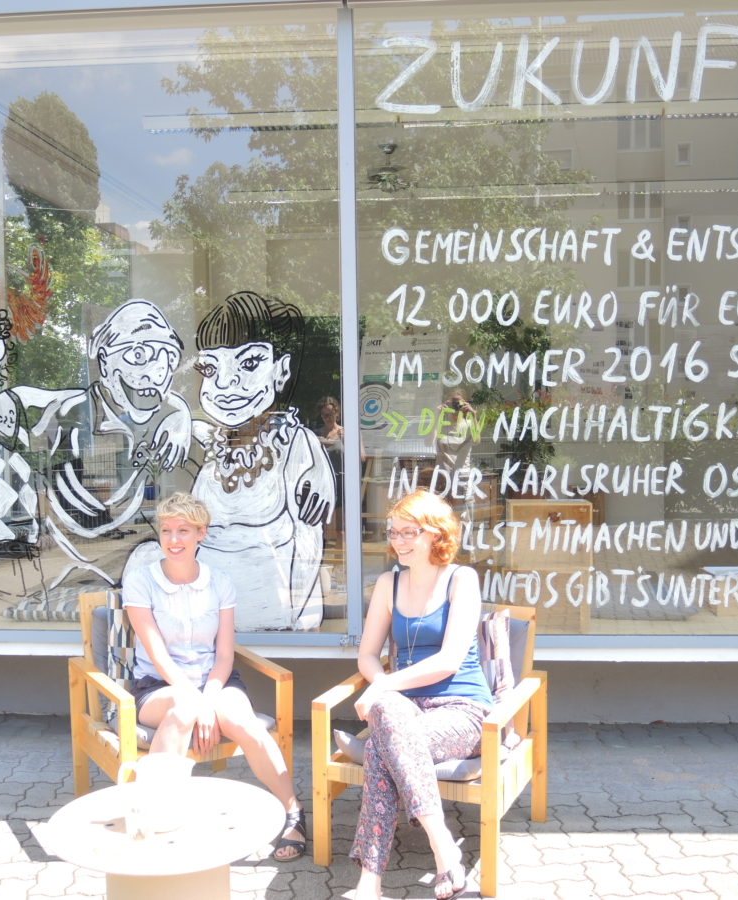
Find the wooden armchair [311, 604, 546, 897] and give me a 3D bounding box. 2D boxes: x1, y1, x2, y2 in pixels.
[{"bbox_3d":[0.221,0.911,3.377,0.595,0.735,0.620,1,4,24],"label":"wooden armchair"}]

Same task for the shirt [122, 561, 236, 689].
[{"bbox_3d":[-0.652,0.594,3.581,0.395,0.415,0.255,-2,4,-26],"label":"shirt"}]

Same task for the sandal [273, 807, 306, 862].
[{"bbox_3d":[-0.247,1.239,3.372,0.092,0.085,0.250,0,4,4],"label":"sandal"}]

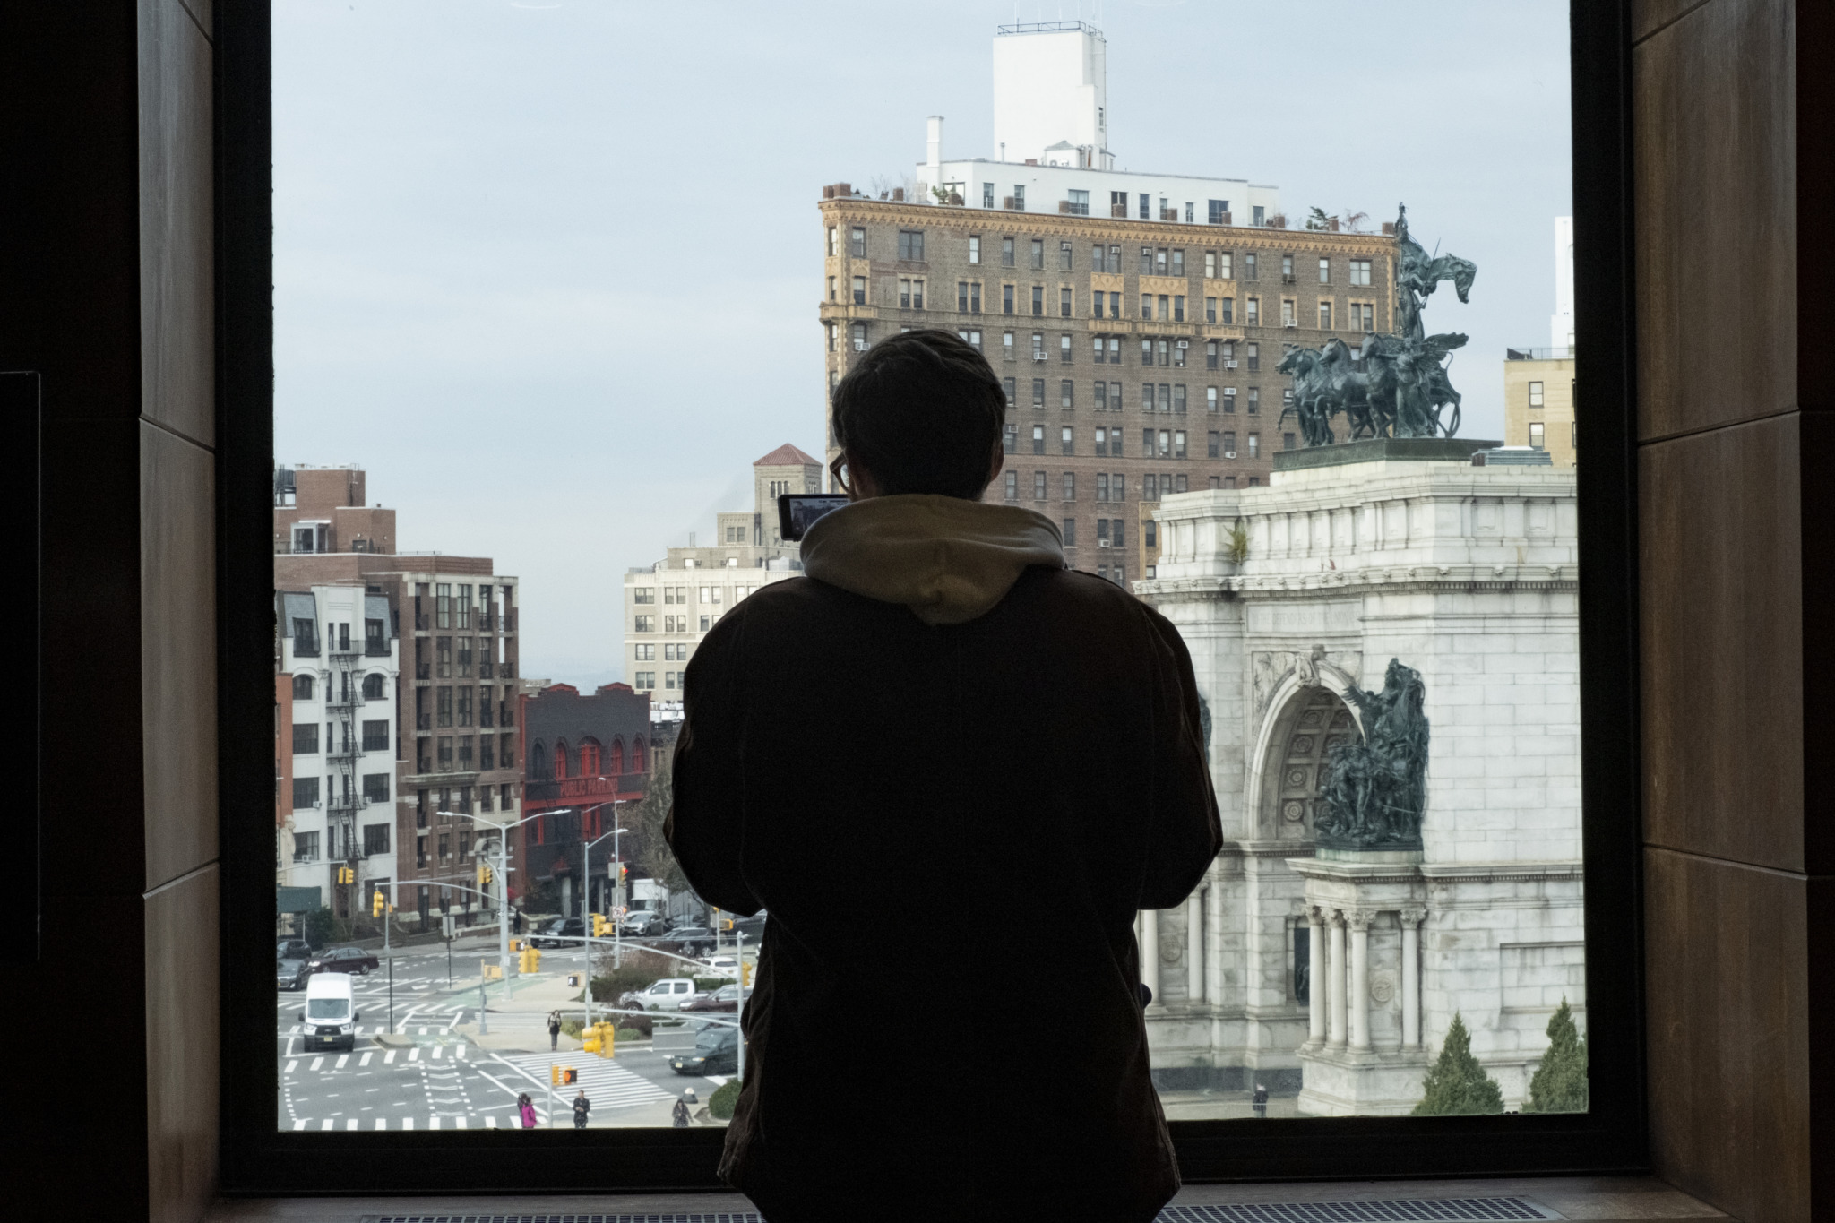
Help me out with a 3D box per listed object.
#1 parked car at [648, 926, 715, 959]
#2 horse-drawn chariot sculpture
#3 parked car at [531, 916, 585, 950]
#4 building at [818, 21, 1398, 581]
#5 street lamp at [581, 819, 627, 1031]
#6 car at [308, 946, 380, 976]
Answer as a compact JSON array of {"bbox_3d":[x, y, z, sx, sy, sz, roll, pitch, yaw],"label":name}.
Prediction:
[{"bbox_3d":[-14.300,20.075,230.800,4.650,1.700,1.850,0,-1,-40],"label":"parked car"},{"bbox_3d":[18.180,-10.952,145.918,6.500,9.300,9.200,0,-1,-19],"label":"horse-drawn chariot sculpture"},{"bbox_3d":[-22.860,20.512,243.000,1.900,1.760,4.750,-1,-1,22],"label":"parked car"},{"bbox_3d":[7.747,-9.974,263.681,47.800,61.000,22.000,0,-1,-33],"label":"building"},{"bbox_3d":[-13.000,13.630,159.000,0.500,9.130,3.000,0,-1,-36],"label":"street lamp"},{"bbox_3d":[-31.850,19.460,211.600,1.820,1.460,4.800,-1,-1,45],"label":"car"}]

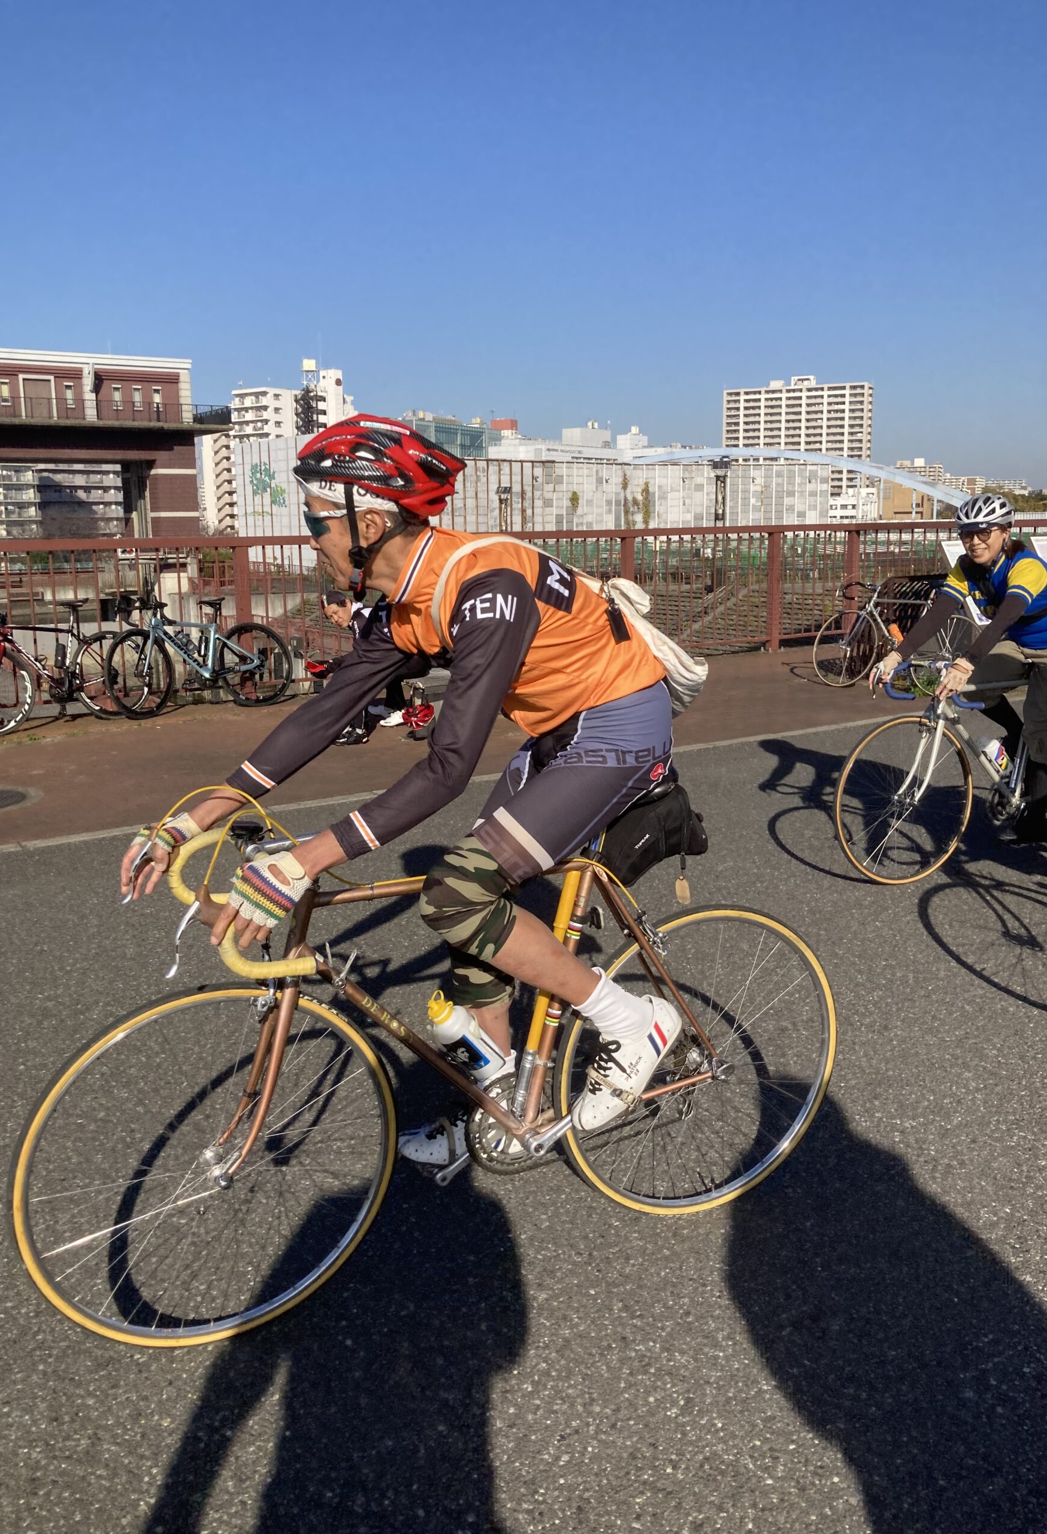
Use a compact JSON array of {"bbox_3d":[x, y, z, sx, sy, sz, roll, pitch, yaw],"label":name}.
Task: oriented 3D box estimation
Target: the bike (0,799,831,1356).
[{"bbox_3d":[-0.080,0.503,2.332,1.670,0.990,0.430,-6,13,-24],"label":"bike"}]

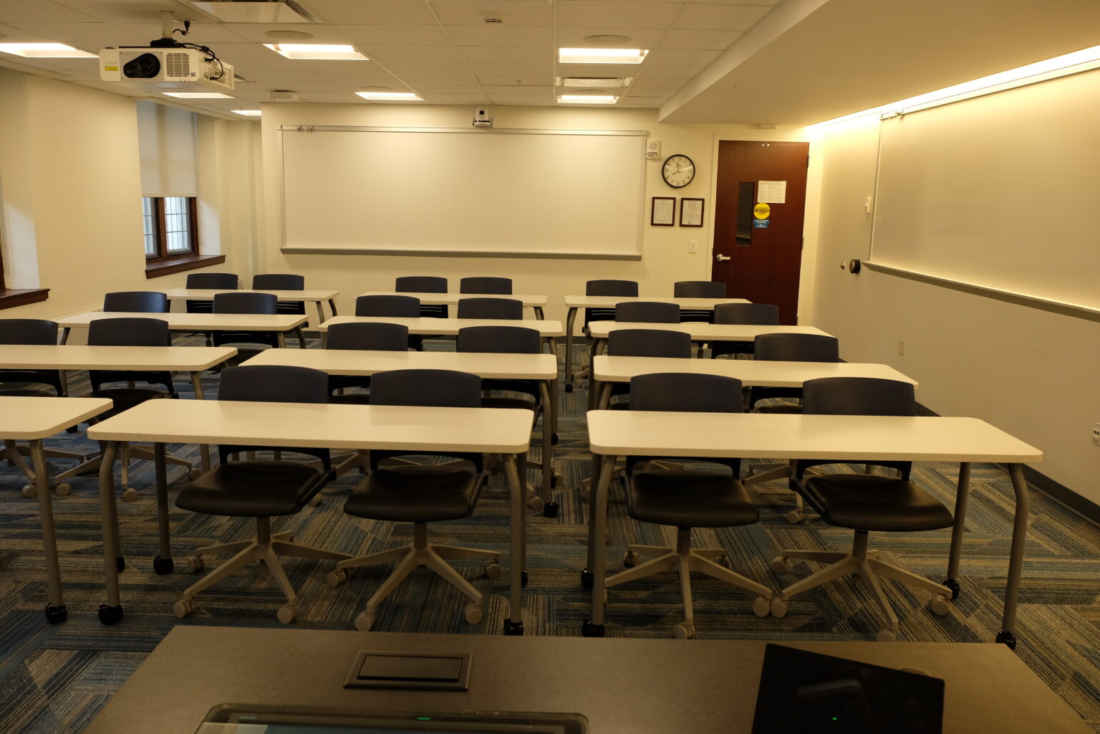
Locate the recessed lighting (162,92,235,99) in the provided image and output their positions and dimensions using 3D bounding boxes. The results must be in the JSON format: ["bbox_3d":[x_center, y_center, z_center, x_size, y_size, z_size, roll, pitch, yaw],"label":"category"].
[{"bbox_3d":[-3.375,-2.582,7.817,0.600,0.050,0.590,1,12,0],"label":"recessed lighting"}]

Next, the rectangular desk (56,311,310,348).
[{"bbox_3d":[-2.385,0.047,5.429,1.524,0.730,0.490,1,12,-1],"label":"rectangular desk"}]

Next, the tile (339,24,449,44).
[{"bbox_3d":[-0.888,-1.904,4.740,0.610,0.020,0.610,1,12,0],"label":"tile"}]

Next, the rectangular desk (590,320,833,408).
[{"bbox_3d":[1.008,0.118,5.369,1.520,0.724,0.495,1,12,0],"label":"rectangular desk"}]

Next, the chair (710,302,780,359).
[{"bbox_3d":[1.356,0.021,5.562,0.640,0.850,0.620,1,12,0],"label":"chair"}]

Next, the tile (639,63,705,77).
[{"bbox_3d":[0.862,-2.131,5.938,0.430,0.020,0.605,1,12,0],"label":"tile"}]

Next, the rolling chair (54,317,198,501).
[{"bbox_3d":[-2.266,0.197,4.407,0.650,0.860,0.650,1,12,0],"label":"rolling chair"}]

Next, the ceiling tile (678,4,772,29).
[{"bbox_3d":[0.842,-1.748,4.136,0.421,0.020,0.610,1,12,0],"label":"ceiling tile"}]

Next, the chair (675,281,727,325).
[{"bbox_3d":[1.299,-0.278,7.022,0.640,0.850,0.620,1,12,0],"label":"chair"}]

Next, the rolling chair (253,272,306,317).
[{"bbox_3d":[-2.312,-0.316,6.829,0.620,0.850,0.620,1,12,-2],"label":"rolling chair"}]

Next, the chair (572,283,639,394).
[{"bbox_3d":[0.533,-0.288,6.995,0.640,0.850,0.620,1,12,0],"label":"chair"}]

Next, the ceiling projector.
[{"bbox_3d":[-1.949,-1.524,4.266,0.498,0.170,0.470,1,12,0],"label":"ceiling projector"}]

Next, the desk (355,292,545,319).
[{"bbox_3d":[-0.786,-0.209,6.824,1.524,0.735,0.490,1,12,0],"label":"desk"}]

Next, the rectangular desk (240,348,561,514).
[{"bbox_3d":[-0.730,0.327,4.167,1.516,0.728,0.485,1,12,0],"label":"rectangular desk"}]

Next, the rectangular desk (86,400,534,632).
[{"bbox_3d":[-0.832,0.548,3.081,1.520,0.724,0.495,2,12,2],"label":"rectangular desk"}]

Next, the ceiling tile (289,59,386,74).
[{"bbox_3d":[-1.489,-2.161,5.938,0.610,0.020,0.610,1,12,0],"label":"ceiling tile"}]

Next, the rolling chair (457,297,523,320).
[{"bbox_3d":[-0.420,-0.010,5.575,0.660,0.855,0.660,1,12,0],"label":"rolling chair"}]

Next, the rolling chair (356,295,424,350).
[{"bbox_3d":[-1.155,-0.039,5.609,0.640,0.850,0.620,2,12,4],"label":"rolling chair"}]

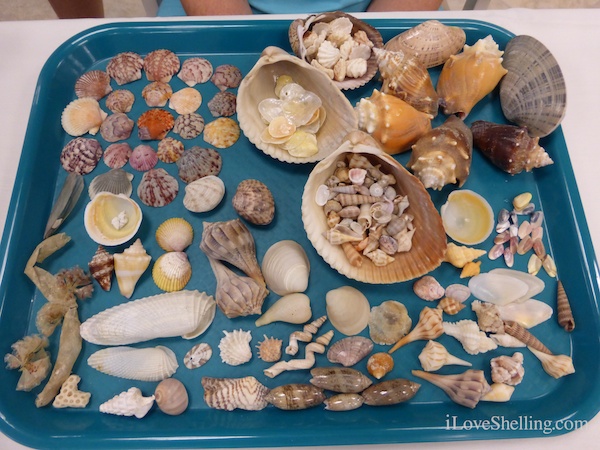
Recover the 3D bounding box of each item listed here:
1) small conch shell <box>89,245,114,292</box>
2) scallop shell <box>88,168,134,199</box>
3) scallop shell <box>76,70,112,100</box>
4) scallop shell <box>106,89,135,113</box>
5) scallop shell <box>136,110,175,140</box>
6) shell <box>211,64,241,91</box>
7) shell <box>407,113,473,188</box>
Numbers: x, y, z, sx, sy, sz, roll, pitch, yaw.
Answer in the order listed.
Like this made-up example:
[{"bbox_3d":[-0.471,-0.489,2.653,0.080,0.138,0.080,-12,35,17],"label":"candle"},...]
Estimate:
[{"bbox_3d":[-0.154,0.033,0.337,0.019,0.017,0.038,-16,72,-6],"label":"small conch shell"},{"bbox_3d":[-0.162,-0.034,0.373,0.038,0.009,0.038,2,70,1],"label":"scallop shell"},{"bbox_3d":[-0.189,-0.128,0.394,0.035,0.013,0.034,28,72,9],"label":"scallop shell"},{"bbox_3d":[-0.164,-0.115,0.394,0.025,0.009,0.026,-19,72,-7],"label":"scallop shell"},{"bbox_3d":[-0.130,-0.091,0.384,0.033,0.009,0.033,0,70,-1],"label":"scallop shell"},{"bbox_3d":[-0.069,-0.139,0.403,0.028,0.008,0.029,13,71,4],"label":"shell"},{"bbox_3d":[0.122,-0.063,0.367,0.048,0.043,0.077,21,72,7],"label":"shell"}]

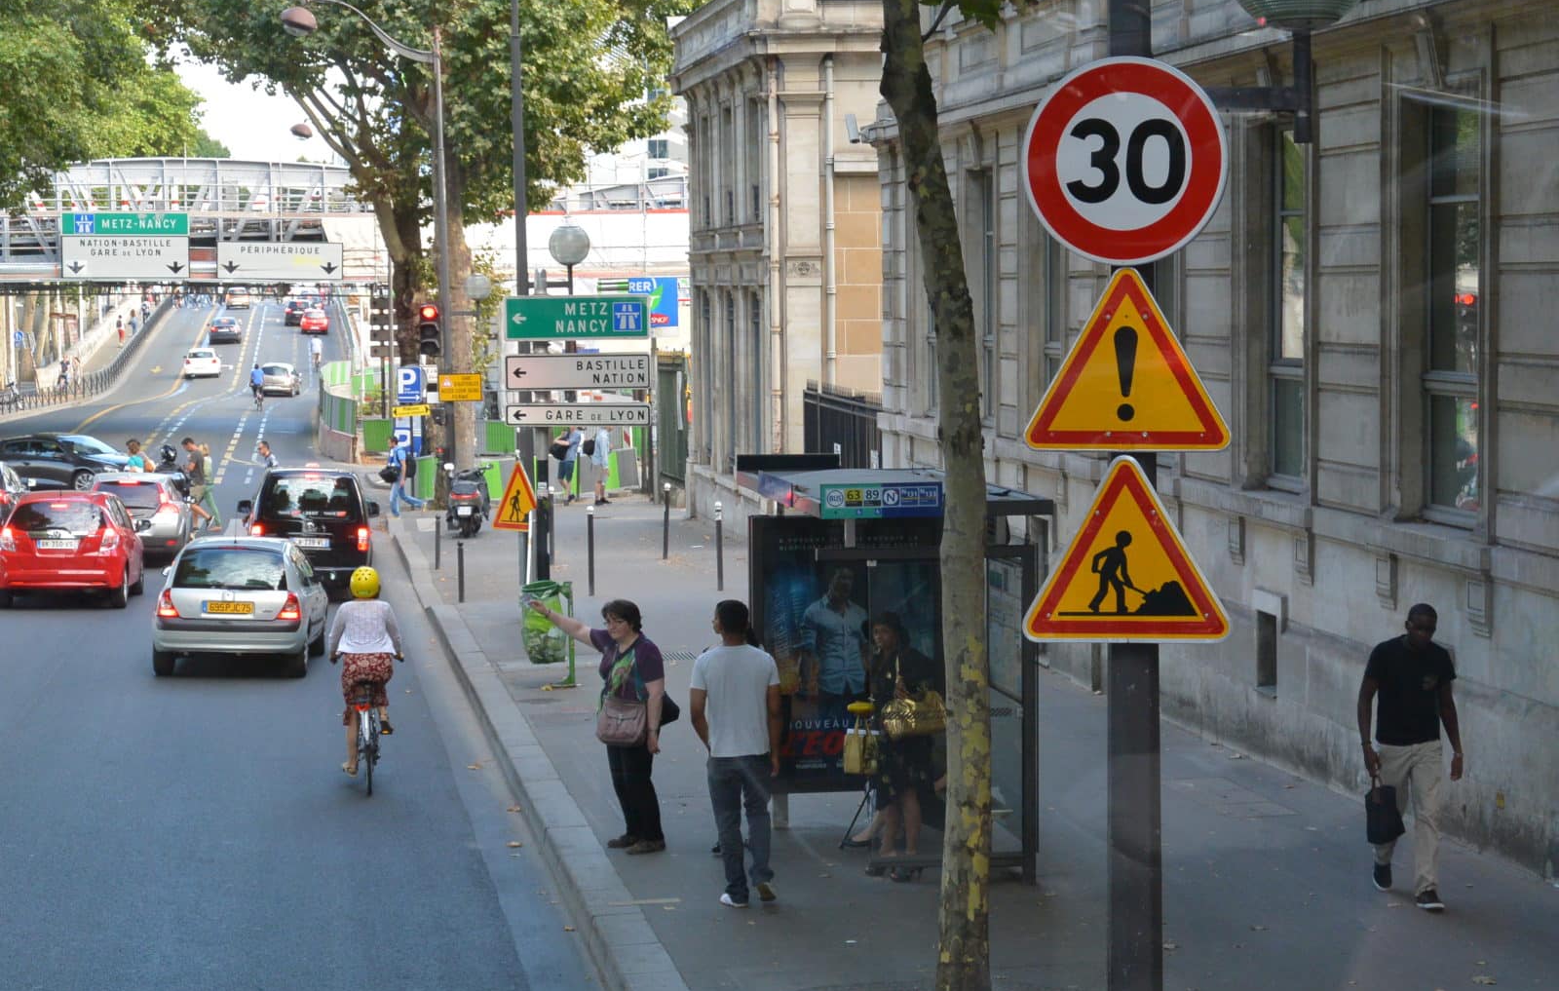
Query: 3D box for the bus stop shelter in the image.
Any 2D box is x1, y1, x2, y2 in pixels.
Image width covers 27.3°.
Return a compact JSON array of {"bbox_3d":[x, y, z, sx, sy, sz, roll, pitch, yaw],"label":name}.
[{"bbox_3d":[0.682,1.003,20.787,1.420,2.420,3.650,-1,4,-9],"label":"bus stop shelter"}]

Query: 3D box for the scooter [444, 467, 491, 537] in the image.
[{"bbox_3d":[-5.667,0.059,58.271,0.780,1.300,2.000,-1,3,-2],"label":"scooter"}]

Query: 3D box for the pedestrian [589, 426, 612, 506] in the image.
[{"bbox_3d":[-3.808,-0.715,68.241,0.480,1.770,0.520,-1,4,-6],"label":"pedestrian"}]

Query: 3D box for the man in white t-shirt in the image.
[{"bbox_3d":[-0.250,1.469,18.300,0.490,1.740,0.420,-1,4,-12],"label":"man in white t-shirt"}]

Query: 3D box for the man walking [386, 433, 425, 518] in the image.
[{"bbox_3d":[-7.781,-0.440,66.742,0.780,1.720,0.540,0,4,6],"label":"man walking"}]

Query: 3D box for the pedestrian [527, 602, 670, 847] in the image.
[{"bbox_3d":[-1.156,1.437,20.446,0.740,1.610,0.620,-4,5,-42],"label":"pedestrian"}]

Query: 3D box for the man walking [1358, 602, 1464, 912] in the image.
[{"bbox_3d":[3.626,1.464,18.442,0.620,1.730,0.580,-1,4,-7],"label":"man walking"}]

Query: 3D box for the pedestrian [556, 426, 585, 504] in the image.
[{"bbox_3d":[-4.469,-0.723,68.241,0.580,1.760,0.550,0,4,6],"label":"pedestrian"}]

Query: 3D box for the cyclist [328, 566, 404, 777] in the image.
[{"bbox_3d":[-3.140,1.338,24.400,0.580,1.580,0.850,-1,4,-9],"label":"cyclist"}]

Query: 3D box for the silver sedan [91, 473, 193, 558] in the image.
[{"bbox_3d":[-10.790,0.317,53.767,1.780,1.450,4.250,-1,3,-8],"label":"silver sedan"}]

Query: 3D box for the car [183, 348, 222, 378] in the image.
[{"bbox_3d":[-28.312,-6.485,157.500,1.700,1.470,4.000,-1,6,-7],"label":"car"}]

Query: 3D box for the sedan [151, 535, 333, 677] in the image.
[{"bbox_3d":[-5.879,1.121,35.168,1.650,1.420,3.770,-1,3,-5],"label":"sedan"}]

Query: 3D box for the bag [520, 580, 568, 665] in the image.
[{"bbox_3d":[-2.213,1.248,30.600,0.430,0.900,0.500,-1,4,-9],"label":"bag"}]

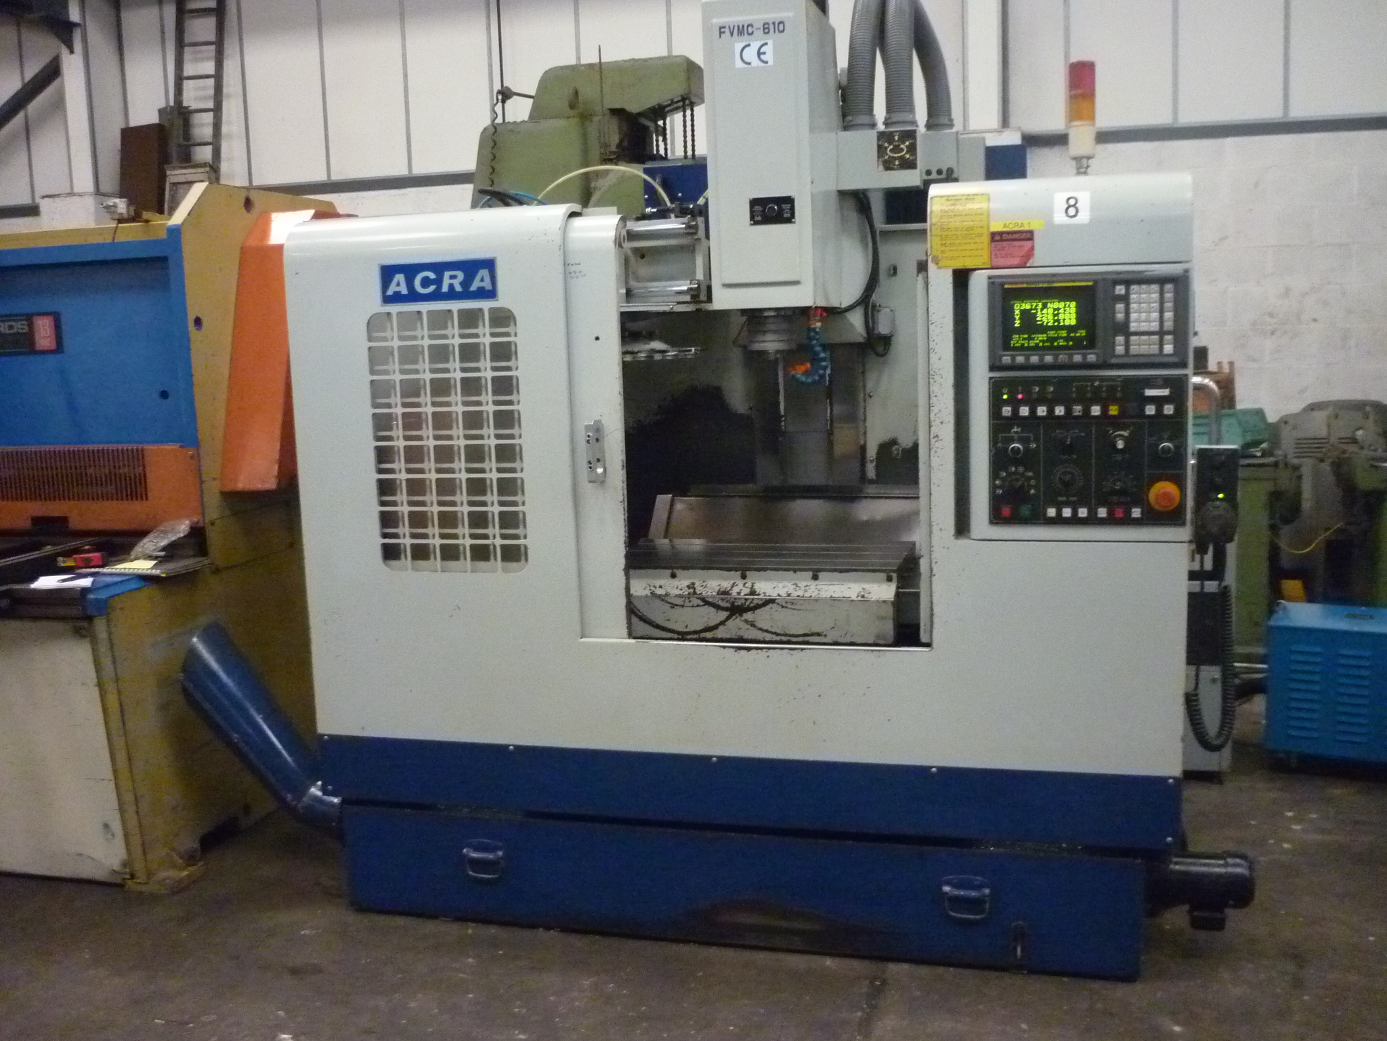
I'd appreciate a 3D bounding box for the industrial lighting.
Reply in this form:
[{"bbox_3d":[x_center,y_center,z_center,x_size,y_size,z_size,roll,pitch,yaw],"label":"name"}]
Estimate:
[{"bbox_3d":[0.835,-0.860,2.843,0.053,0.245,0.053,0,8,15],"label":"industrial lighting"}]

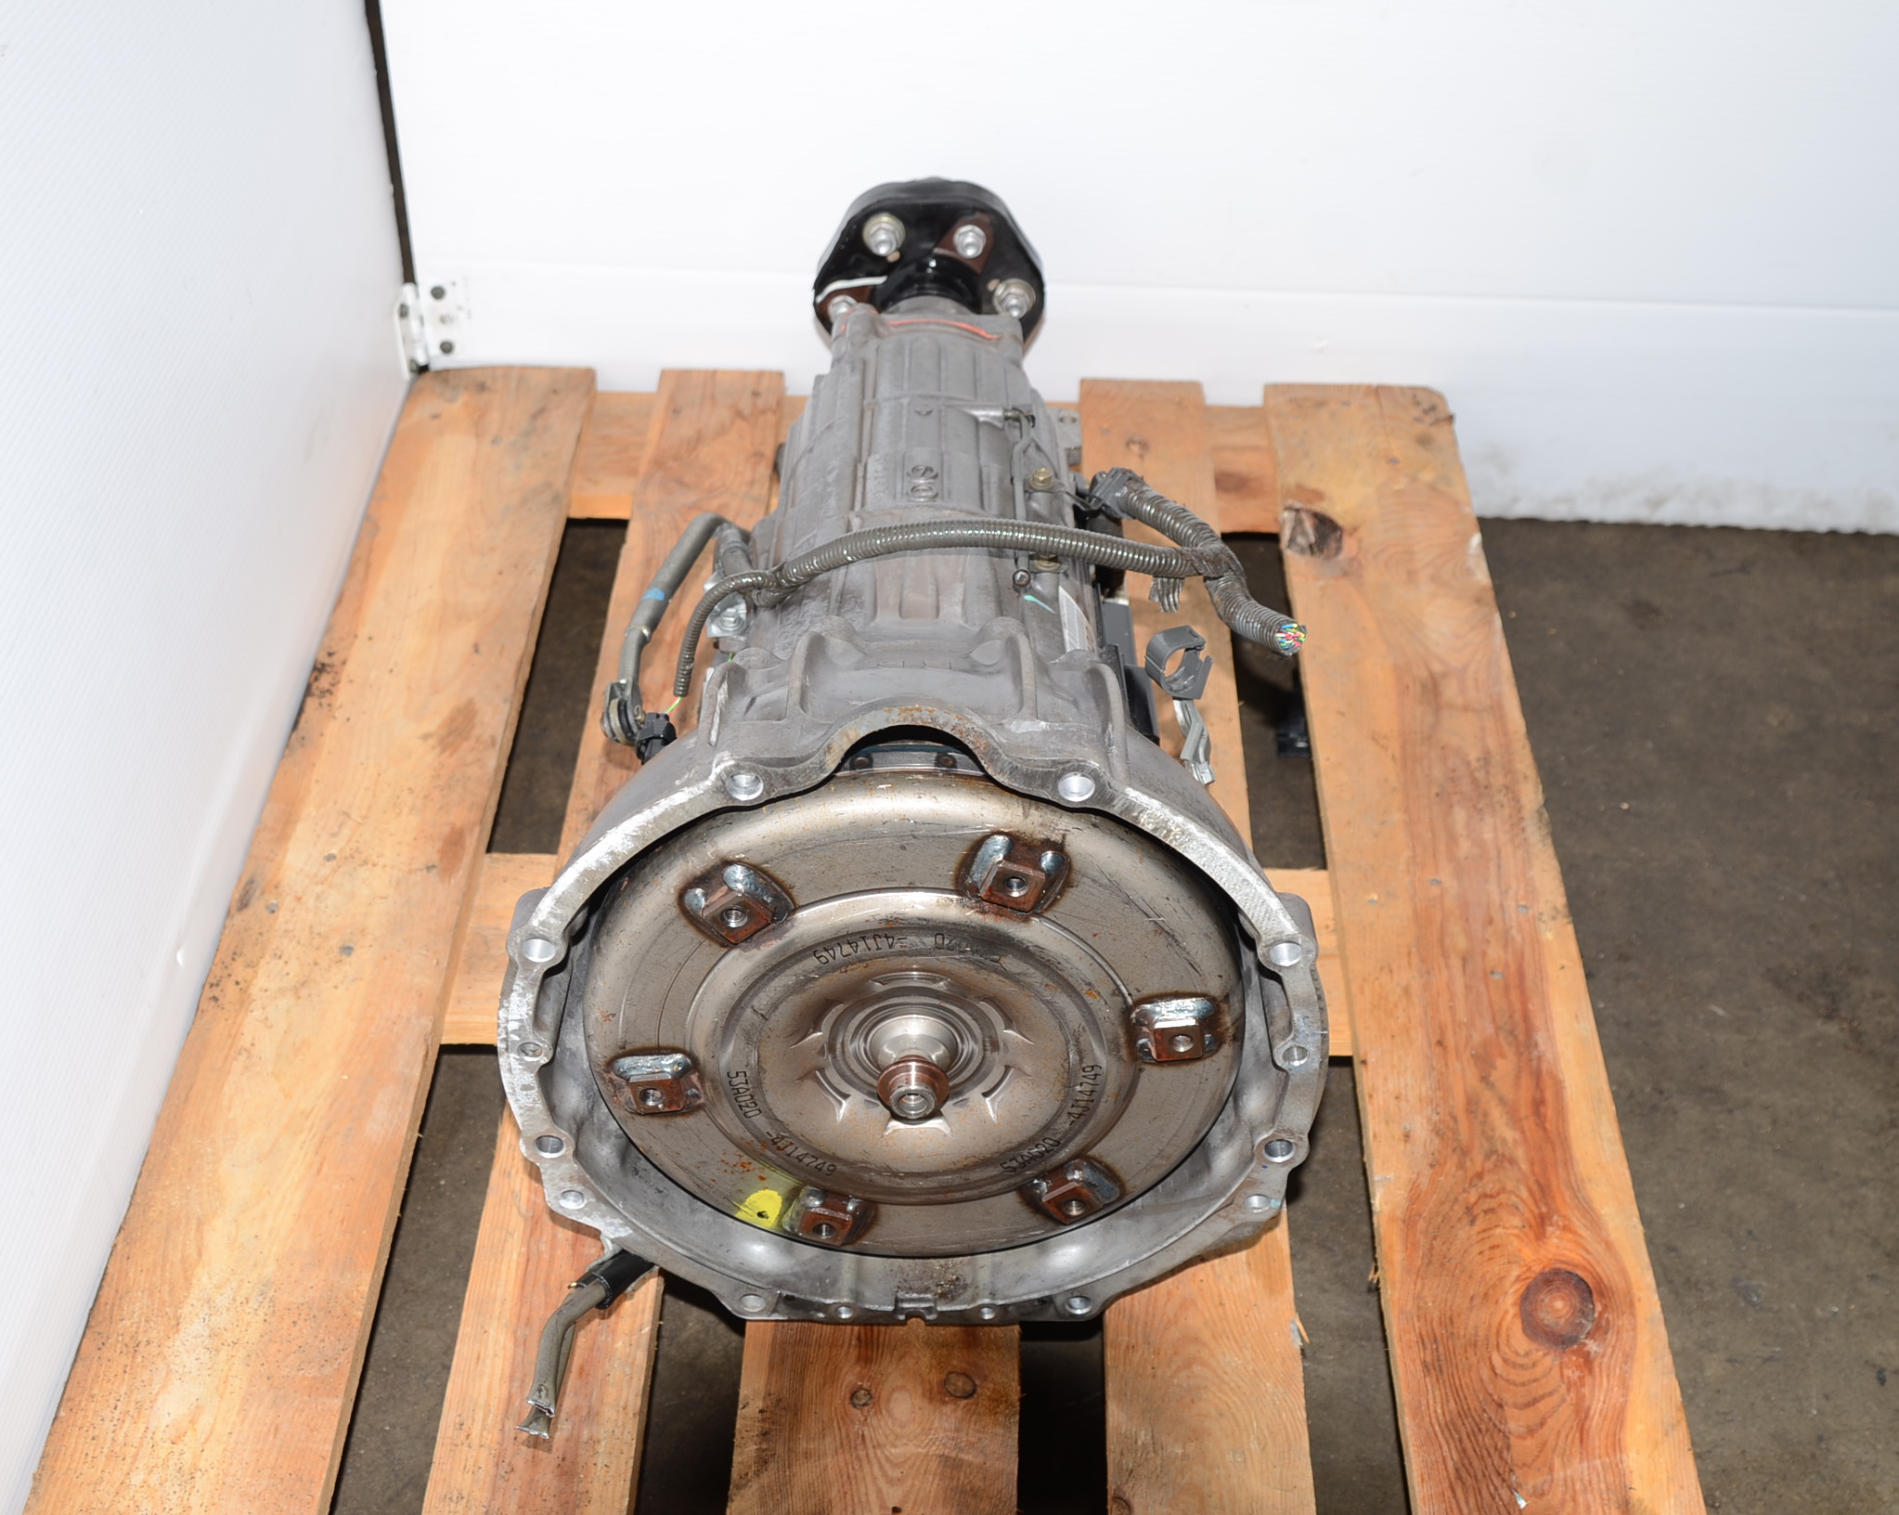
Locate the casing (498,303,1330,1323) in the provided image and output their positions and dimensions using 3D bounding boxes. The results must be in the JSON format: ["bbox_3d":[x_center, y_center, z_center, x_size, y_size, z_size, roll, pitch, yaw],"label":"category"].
[{"bbox_3d":[-0.015,-0.102,1.304,0.375,0.405,0.789,1,40,0],"label":"casing"}]

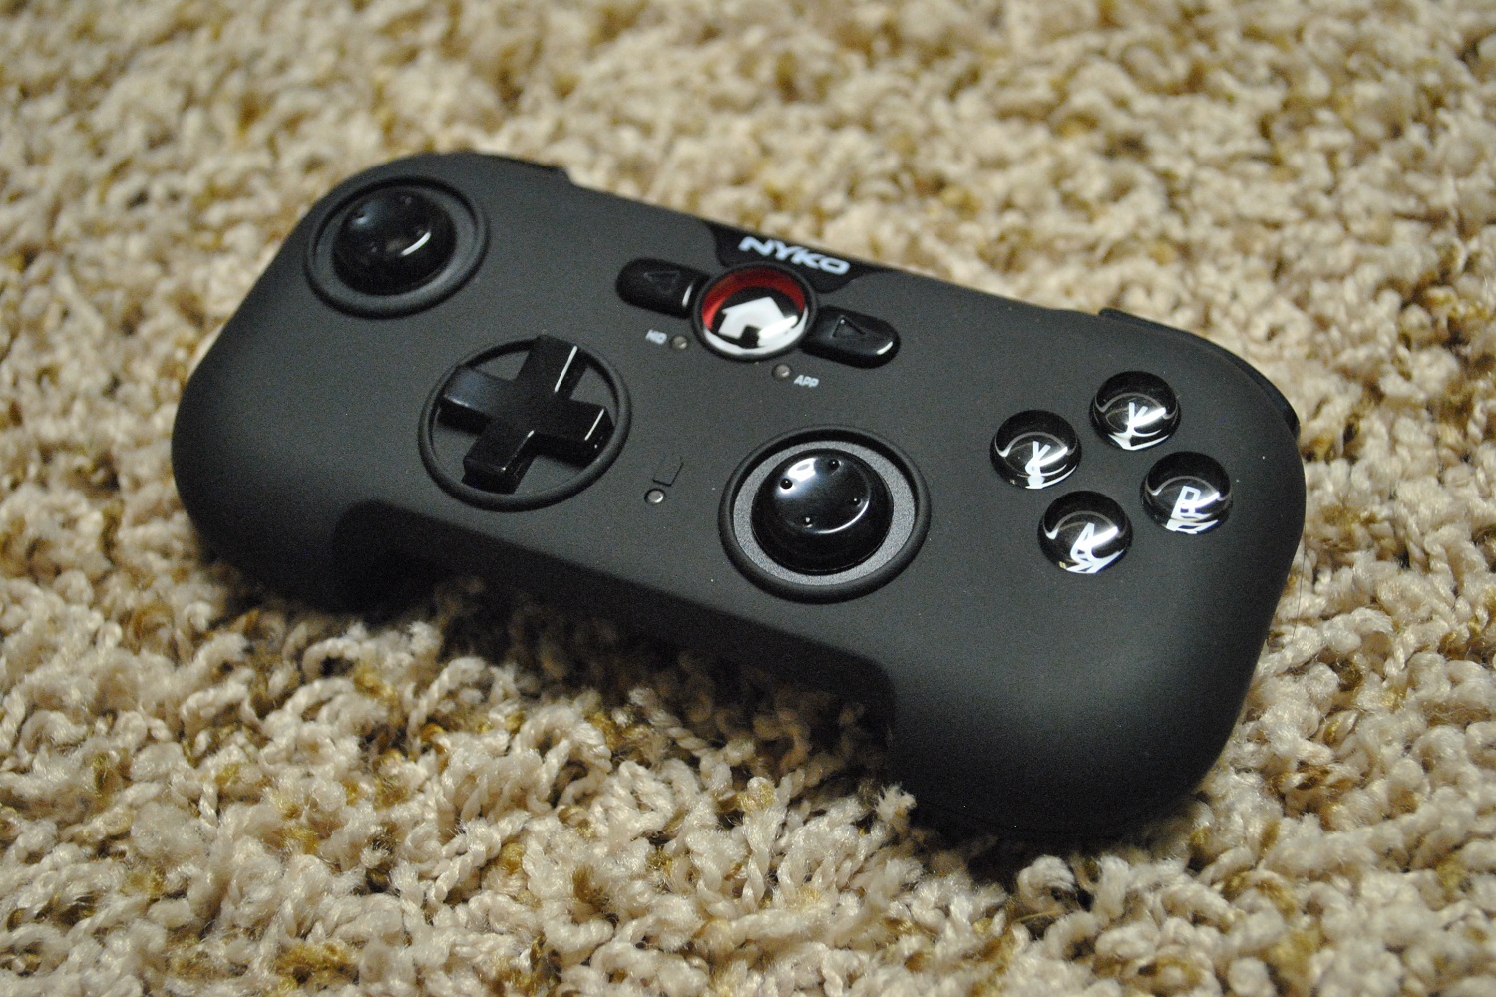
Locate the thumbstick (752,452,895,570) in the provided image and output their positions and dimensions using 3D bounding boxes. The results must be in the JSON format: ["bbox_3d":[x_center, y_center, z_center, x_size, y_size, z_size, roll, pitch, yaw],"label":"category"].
[{"bbox_3d":[0.008,0.000,0.234,0.016,0.005,0.016,-4,56,6],"label":"thumbstick"}]

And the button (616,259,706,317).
[{"bbox_3d":[-0.010,-0.025,0.256,0.011,0.002,0.006,17,61,19],"label":"button"}]

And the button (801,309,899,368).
[{"bbox_3d":[0.011,-0.019,0.248,0.011,0.002,0.006,17,61,19],"label":"button"}]

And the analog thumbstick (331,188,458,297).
[{"bbox_3d":[-0.044,-0.032,0.264,0.016,0.005,0.016,-4,56,6],"label":"analog thumbstick"}]

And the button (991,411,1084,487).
[{"bbox_3d":[0.031,-0.006,0.235,0.010,0.003,0.010,-4,56,6],"label":"button"}]

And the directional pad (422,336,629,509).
[{"bbox_3d":[-0.026,-0.010,0.247,0.025,0.005,0.025,17,61,19],"label":"directional pad"}]

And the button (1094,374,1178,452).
[{"bbox_3d":[0.042,-0.010,0.236,0.010,0.003,0.010,-4,56,6],"label":"button"}]

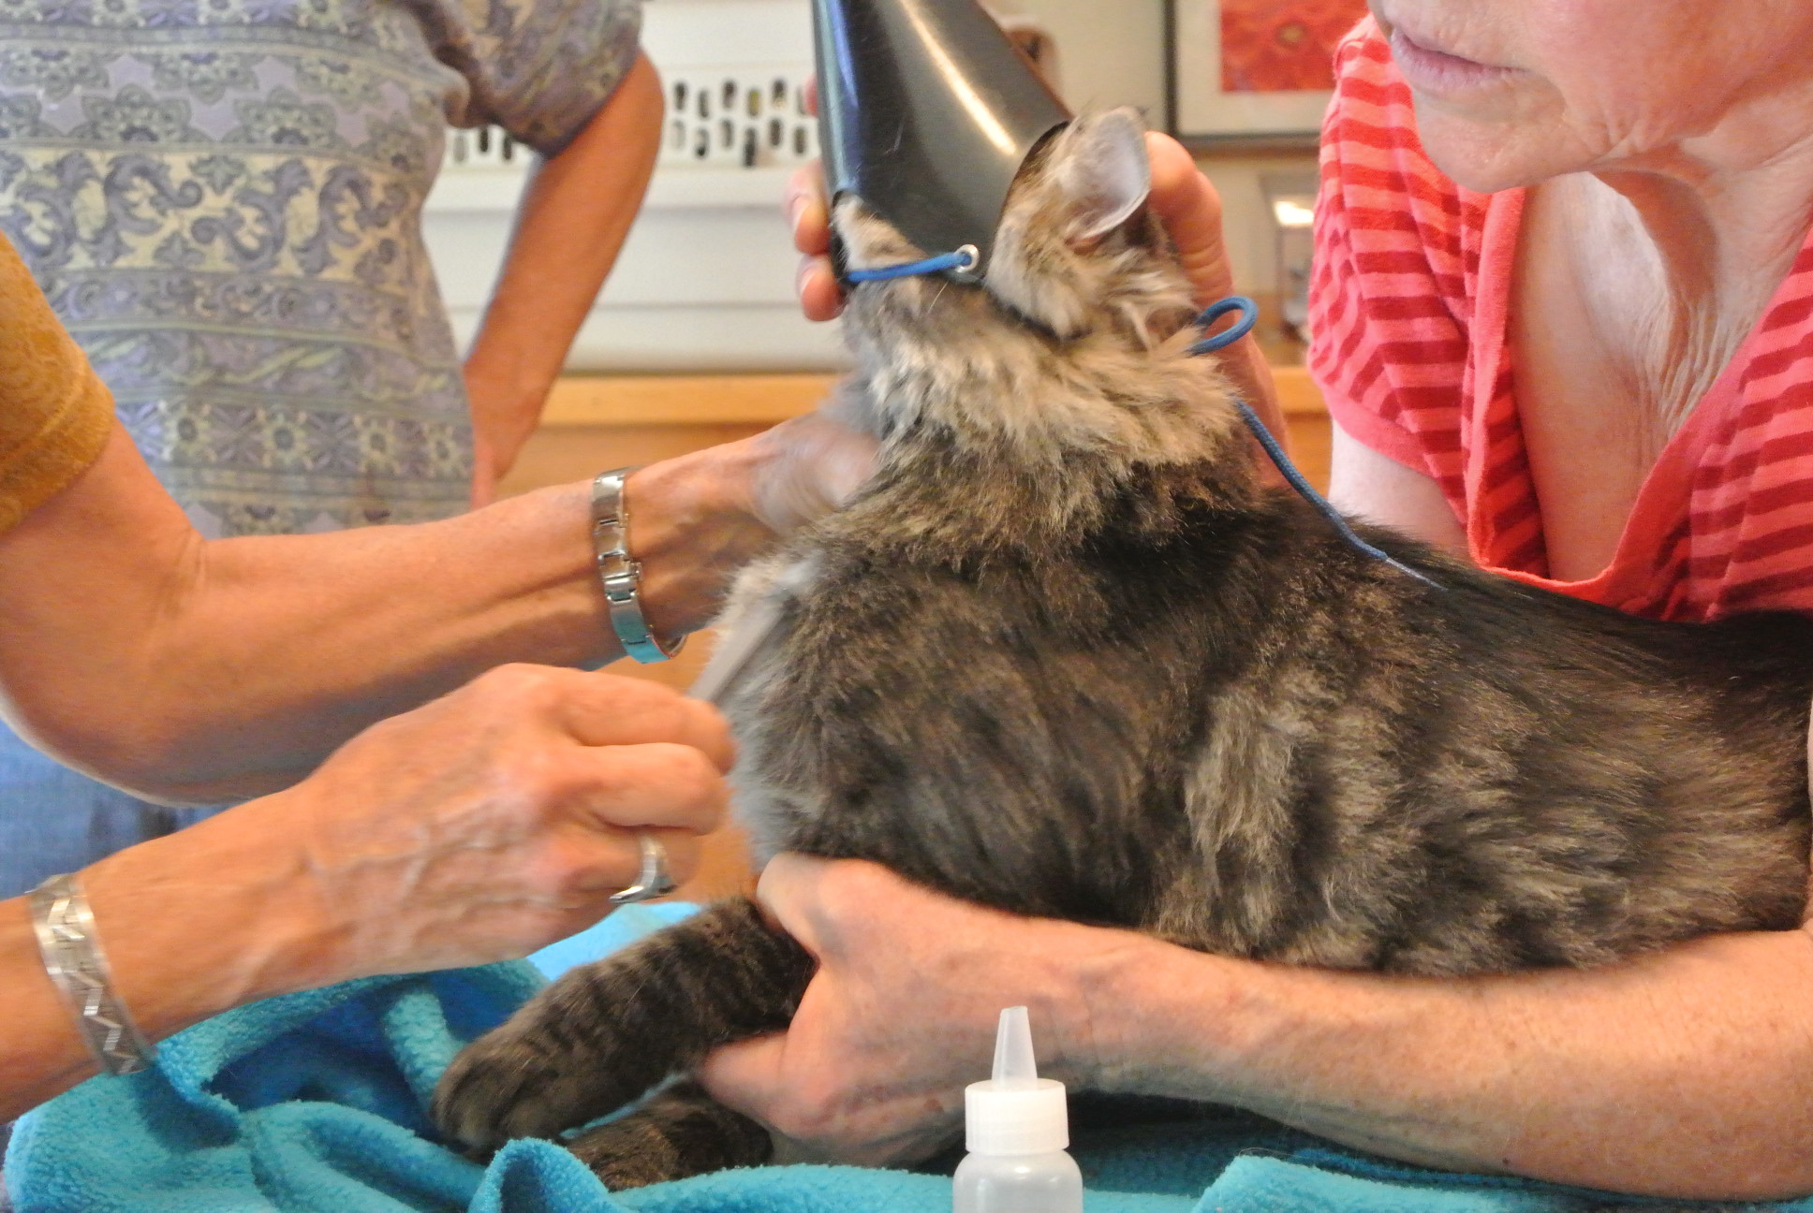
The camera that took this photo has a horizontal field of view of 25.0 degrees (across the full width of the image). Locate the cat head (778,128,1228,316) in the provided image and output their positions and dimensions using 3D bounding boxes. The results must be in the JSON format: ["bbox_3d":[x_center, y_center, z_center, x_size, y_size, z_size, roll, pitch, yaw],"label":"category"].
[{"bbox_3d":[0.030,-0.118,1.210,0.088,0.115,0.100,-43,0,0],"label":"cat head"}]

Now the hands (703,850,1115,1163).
[{"bbox_3d":[0.002,0.126,1.270,0.130,0.092,0.085,-3,3,12],"label":"hands"}]

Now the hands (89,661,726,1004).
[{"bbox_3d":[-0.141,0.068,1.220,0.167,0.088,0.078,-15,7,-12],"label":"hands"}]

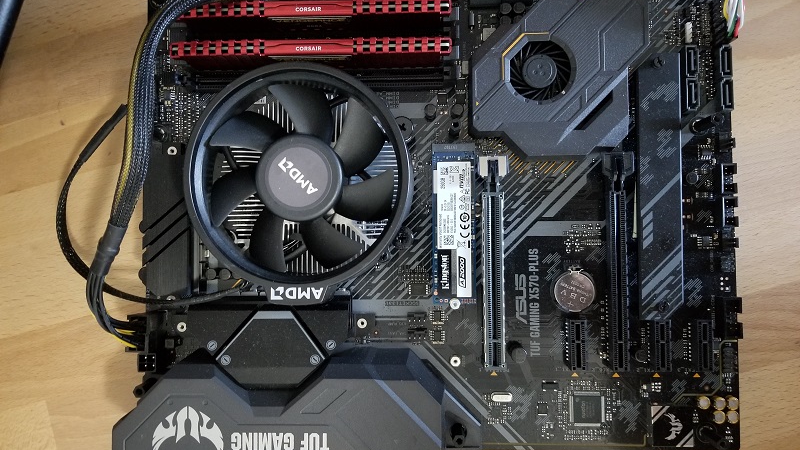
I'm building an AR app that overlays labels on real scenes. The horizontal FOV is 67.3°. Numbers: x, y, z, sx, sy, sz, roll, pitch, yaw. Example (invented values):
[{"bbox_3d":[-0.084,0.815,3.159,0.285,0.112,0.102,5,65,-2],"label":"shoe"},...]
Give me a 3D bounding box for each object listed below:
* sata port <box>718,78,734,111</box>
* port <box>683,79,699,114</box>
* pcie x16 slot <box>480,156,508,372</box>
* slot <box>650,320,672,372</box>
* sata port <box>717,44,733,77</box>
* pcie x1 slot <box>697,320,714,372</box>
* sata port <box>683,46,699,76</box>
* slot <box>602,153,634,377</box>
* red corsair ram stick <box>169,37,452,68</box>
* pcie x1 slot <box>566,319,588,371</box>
[{"bbox_3d":[0.164,-0.065,0.305,0.006,0.009,0.016,0,87,2],"label":"sata port"},{"bbox_3d":[0.147,-0.065,0.305,0.006,0.009,0.017,0,87,2],"label":"port"},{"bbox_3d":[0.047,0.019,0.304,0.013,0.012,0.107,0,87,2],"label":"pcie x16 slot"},{"bbox_3d":[0.129,0.059,0.299,0.008,0.011,0.025,0,87,2],"label":"slot"},{"bbox_3d":[0.164,-0.082,0.305,0.006,0.009,0.017,0,87,2],"label":"sata port"},{"bbox_3d":[0.149,0.059,0.298,0.008,0.011,0.025,0,87,2],"label":"pcie x1 slot"},{"bbox_3d":[0.147,-0.082,0.306,0.006,0.009,0.016,0,87,2],"label":"sata port"},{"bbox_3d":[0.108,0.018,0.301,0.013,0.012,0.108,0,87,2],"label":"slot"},{"bbox_3d":[-0.042,-0.083,0.300,0.136,0.034,0.007,0,87,2],"label":"red corsair ram stick"},{"bbox_3d":[0.088,0.059,0.301,0.008,0.011,0.025,0,87,2],"label":"pcie x1 slot"}]

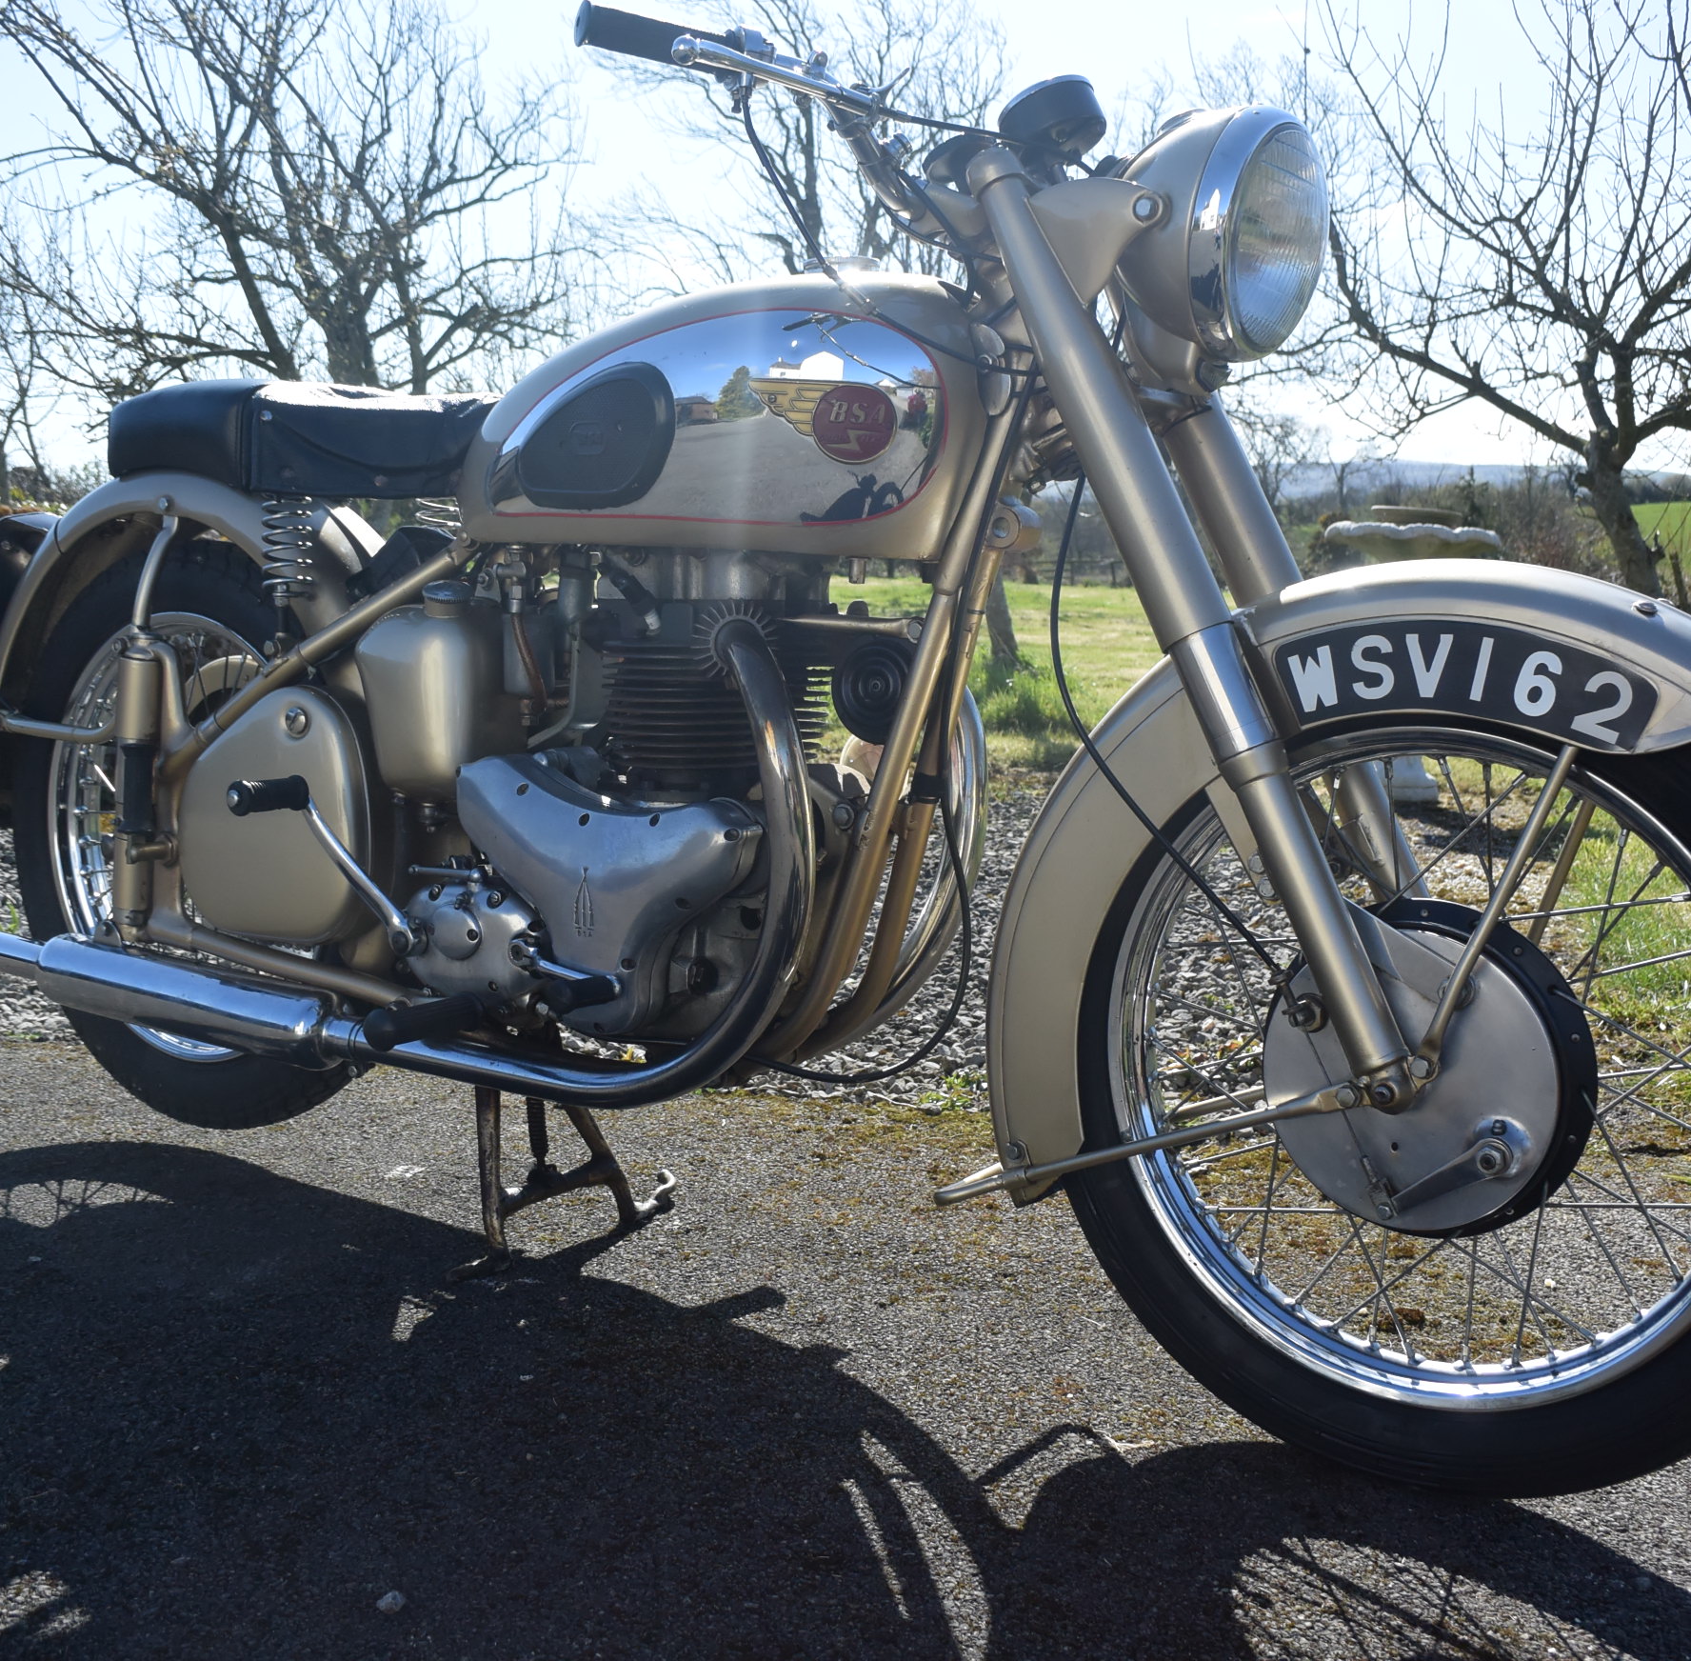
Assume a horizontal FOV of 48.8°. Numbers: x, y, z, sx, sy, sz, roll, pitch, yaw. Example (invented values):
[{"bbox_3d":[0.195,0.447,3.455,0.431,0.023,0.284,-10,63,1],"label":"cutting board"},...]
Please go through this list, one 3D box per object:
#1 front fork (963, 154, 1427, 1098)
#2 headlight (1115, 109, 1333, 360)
[{"bbox_3d":[0.294,-0.167,1.481,0.115,0.805,0.250,-27,-12,33],"label":"front fork"},{"bbox_3d":[0.282,-0.463,1.456,0.165,0.197,0.196,6,8,34],"label":"headlight"}]

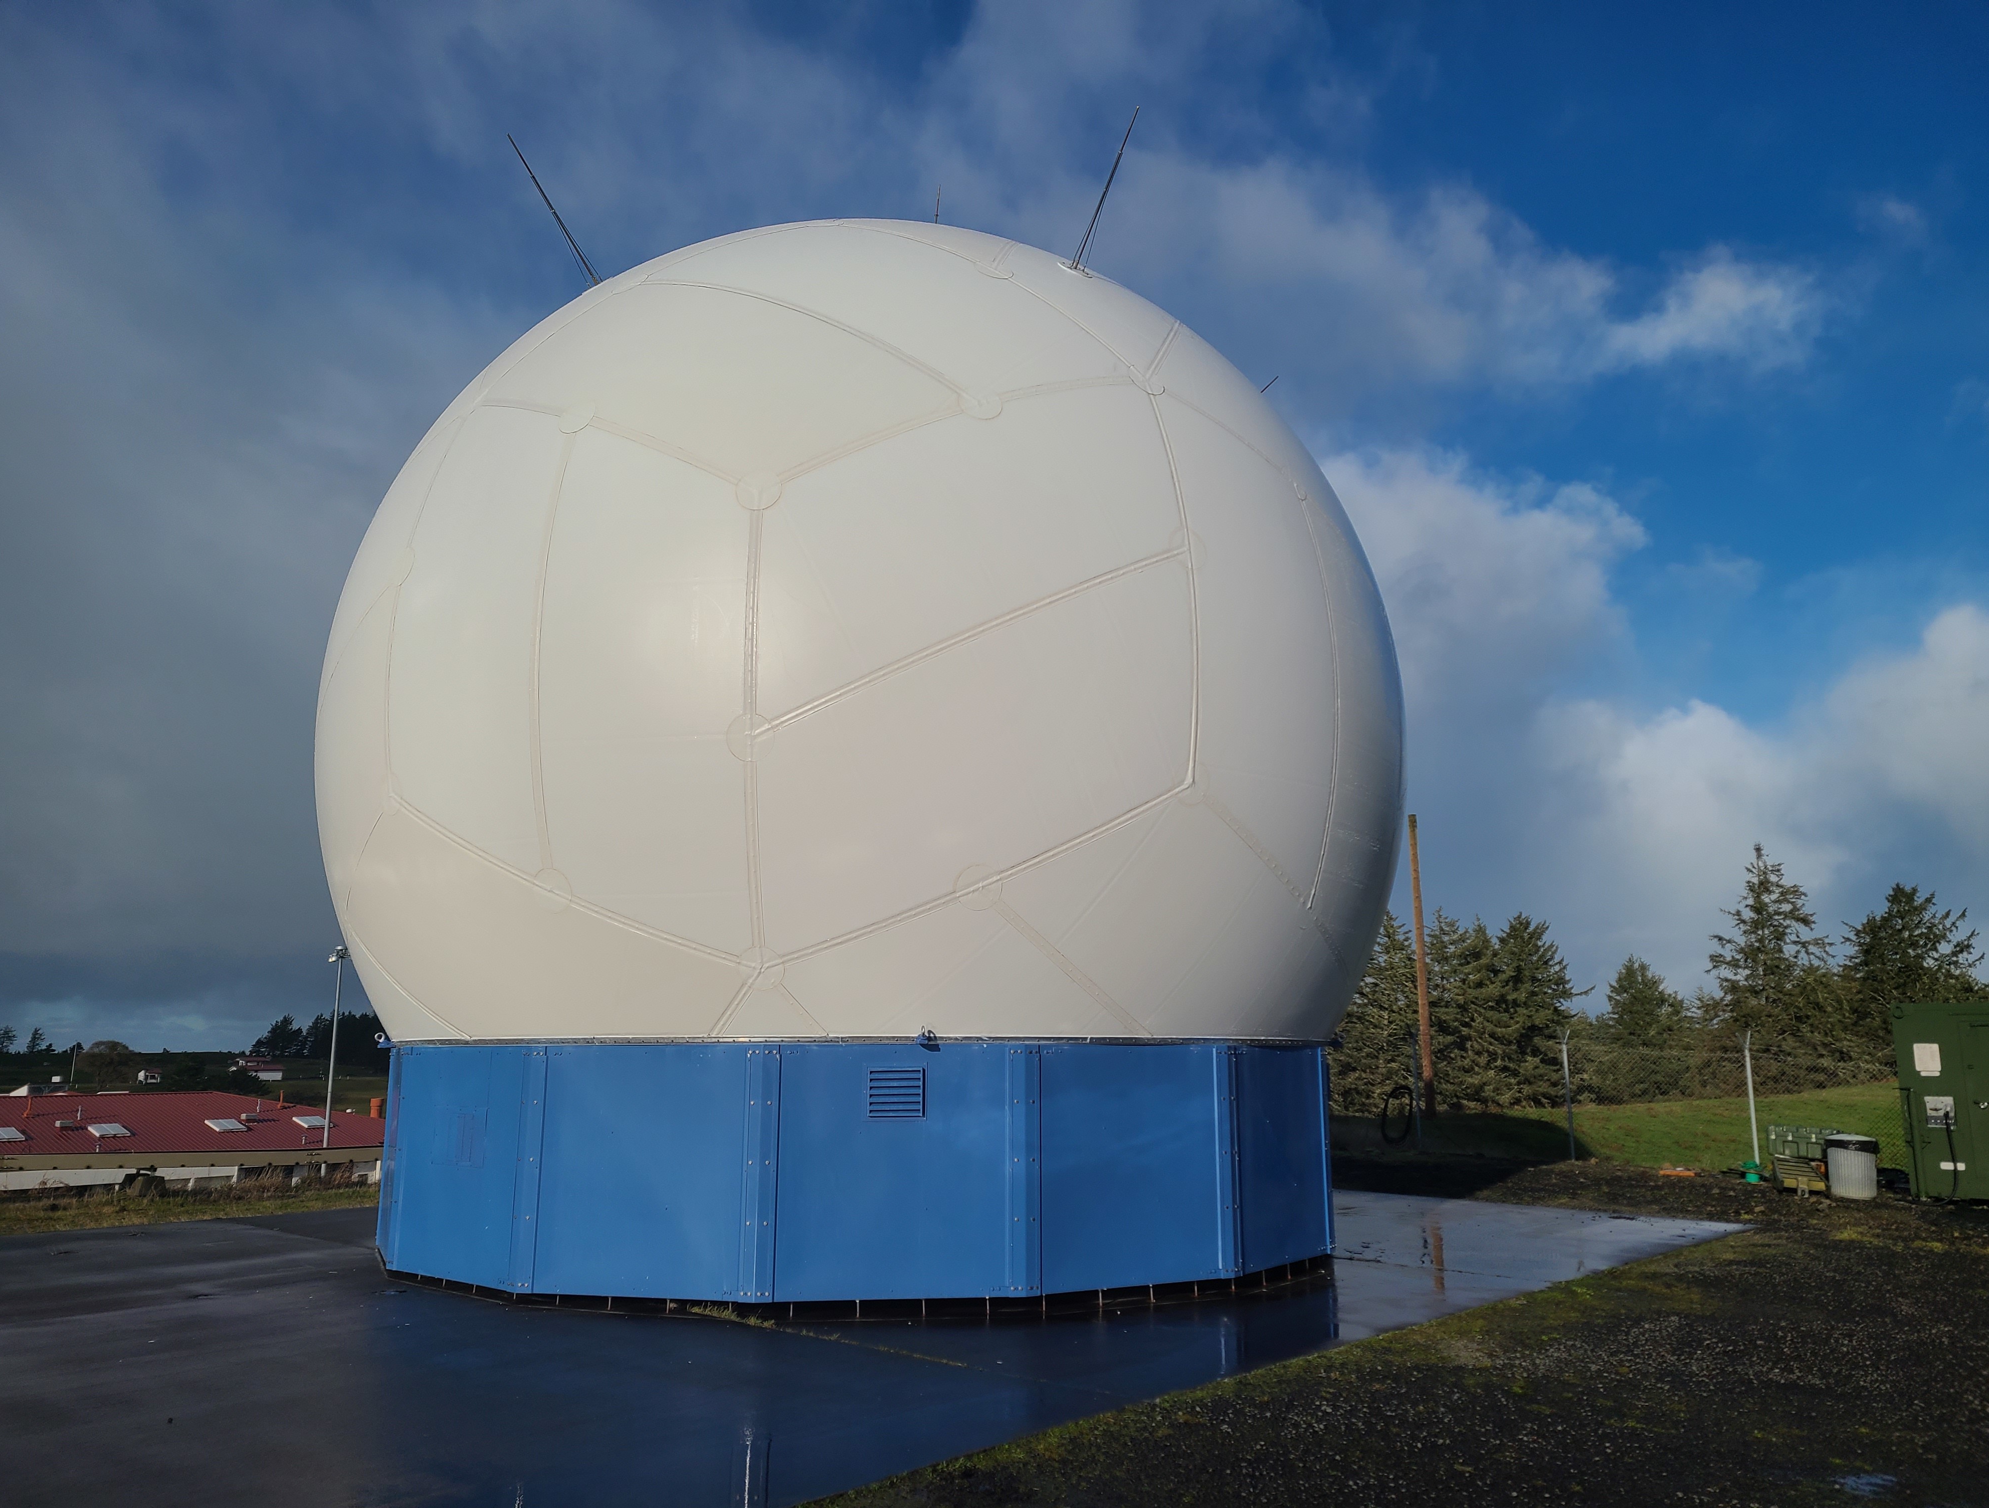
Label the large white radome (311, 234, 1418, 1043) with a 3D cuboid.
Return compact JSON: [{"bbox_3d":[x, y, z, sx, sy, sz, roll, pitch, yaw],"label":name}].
[{"bbox_3d":[-1.074,-0.945,13.921,9.300,7.213,9.300,1,-11,-4],"label":"large white radome"}]

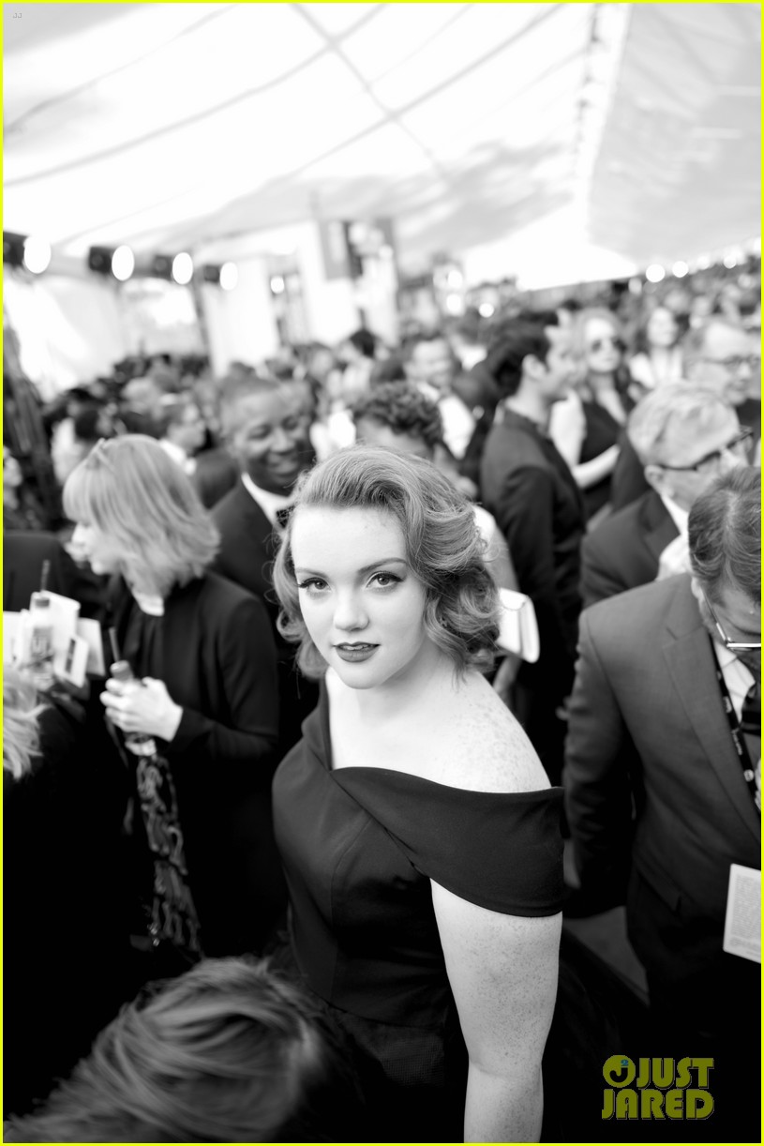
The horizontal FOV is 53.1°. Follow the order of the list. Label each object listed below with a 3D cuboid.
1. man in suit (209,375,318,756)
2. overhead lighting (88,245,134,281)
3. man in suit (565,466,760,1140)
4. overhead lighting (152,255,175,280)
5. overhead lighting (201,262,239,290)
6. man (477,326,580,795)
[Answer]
[{"bbox_3d":[-0.156,0.432,1.892,0.530,1.796,0.360,-18,22,-30],"label":"man in suit"},{"bbox_3d":[-3.799,-4.313,10.600,0.480,0.380,0.380,9,20,3],"label":"overhead lighting"},{"bbox_3d":[0.628,0.590,1.418,0.570,1.627,0.420,-3,19,12],"label":"man in suit"},{"bbox_3d":[-3.472,-4.884,12.300,0.480,0.380,0.380,10,21,6],"label":"overhead lighting"},{"bbox_3d":[-3.068,-5.516,14.200,0.480,0.380,0.380,11,22,9],"label":"overhead lighting"},{"bbox_3d":[0.528,0.092,2.578,0.330,1.832,0.500,-7,19,0],"label":"man"}]

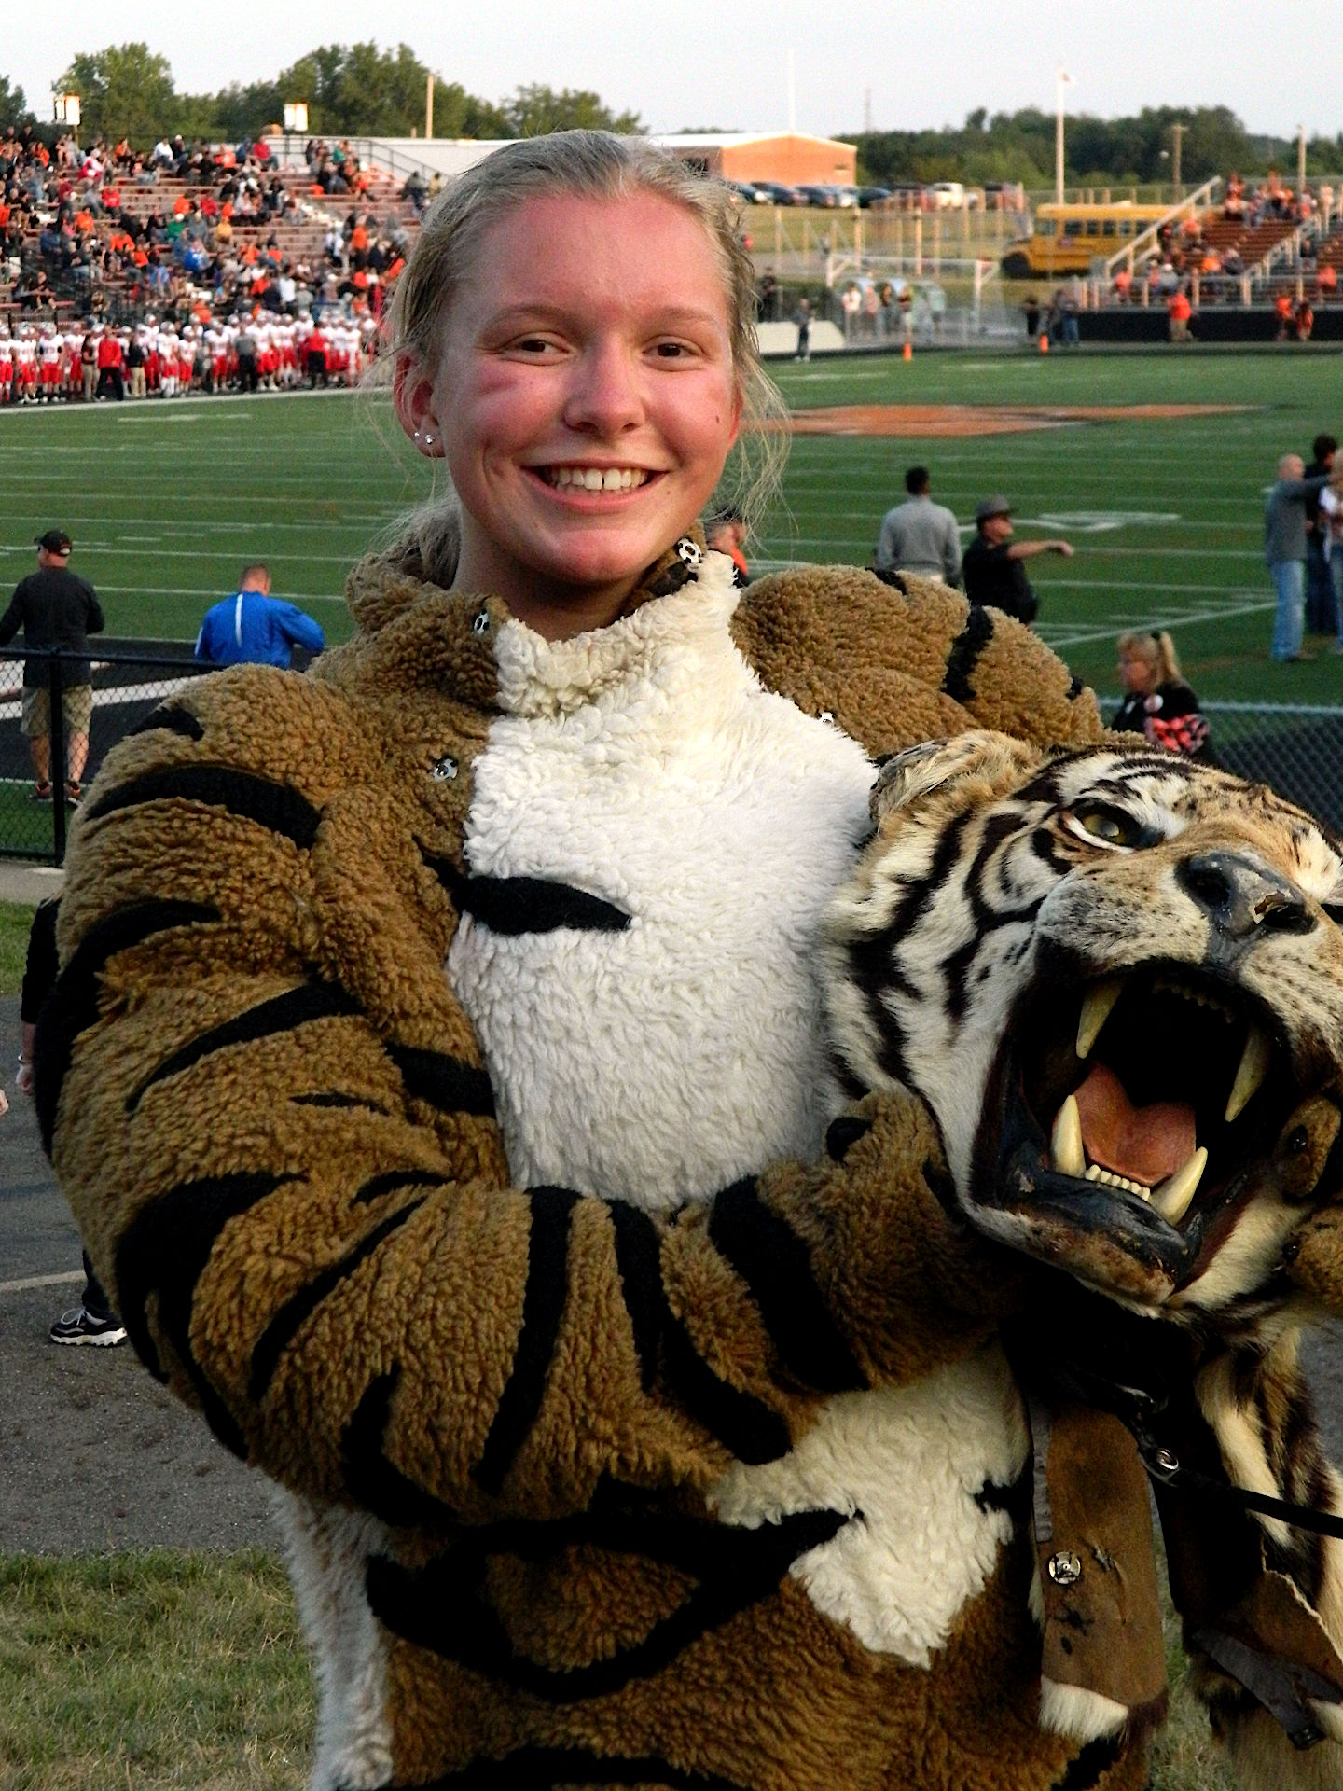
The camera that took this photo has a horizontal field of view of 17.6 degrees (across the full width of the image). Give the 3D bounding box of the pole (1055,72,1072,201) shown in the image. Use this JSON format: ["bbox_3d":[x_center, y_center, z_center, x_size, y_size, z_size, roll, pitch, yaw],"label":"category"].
[{"bbox_3d":[20.770,-38.986,230.000,0.850,9.400,0.400,3,9,25],"label":"pole"}]

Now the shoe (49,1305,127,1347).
[{"bbox_3d":[-1.866,1.376,13.900,0.250,0.115,0.098,-1,8,0],"label":"shoe"}]

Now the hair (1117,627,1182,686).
[{"bbox_3d":[2.026,-1.007,18.400,0.260,0.235,0.180,-6,10,-34],"label":"hair"}]

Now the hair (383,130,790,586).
[{"bbox_3d":[-0.041,-0.254,2.060,0.190,0.220,0.220,-2,8,-9],"label":"hair"}]

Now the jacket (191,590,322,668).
[{"bbox_3d":[-2.294,-1.360,24.200,0.700,0.680,0.380,1,9,14],"label":"jacket"}]

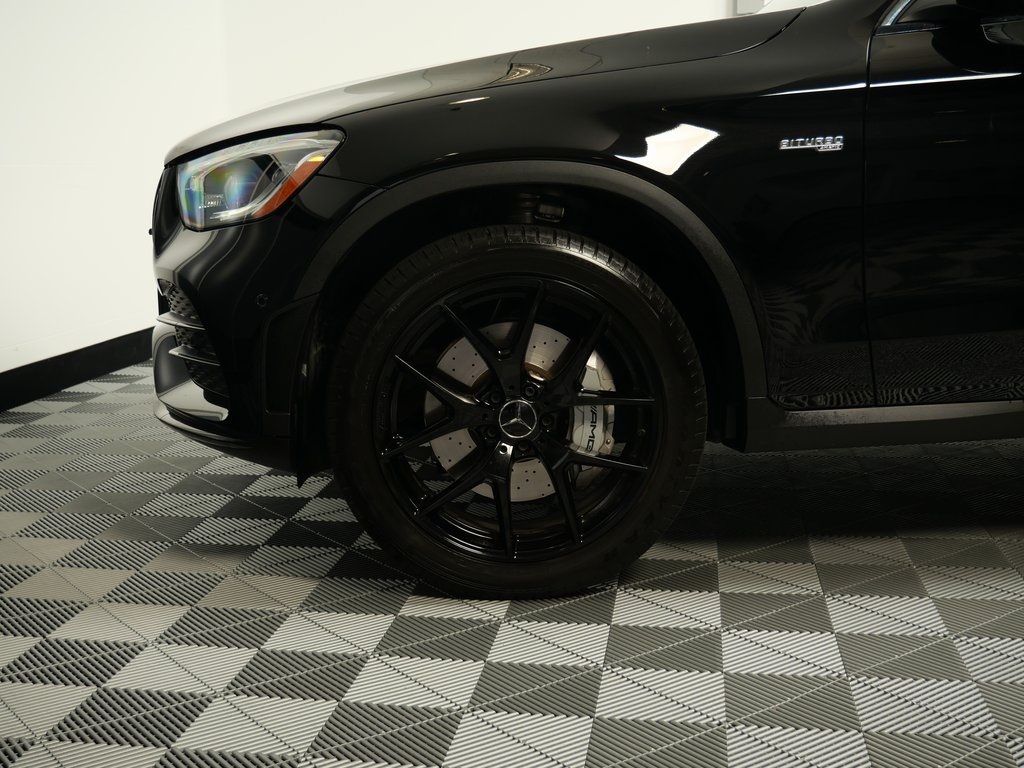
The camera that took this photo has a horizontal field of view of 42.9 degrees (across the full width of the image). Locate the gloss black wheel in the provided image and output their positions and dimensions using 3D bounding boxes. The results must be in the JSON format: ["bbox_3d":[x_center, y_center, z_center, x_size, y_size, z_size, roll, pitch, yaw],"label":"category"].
[{"bbox_3d":[0.009,0.052,2.585,0.731,0.723,0.262,-1,10,-6],"label":"gloss black wheel"}]

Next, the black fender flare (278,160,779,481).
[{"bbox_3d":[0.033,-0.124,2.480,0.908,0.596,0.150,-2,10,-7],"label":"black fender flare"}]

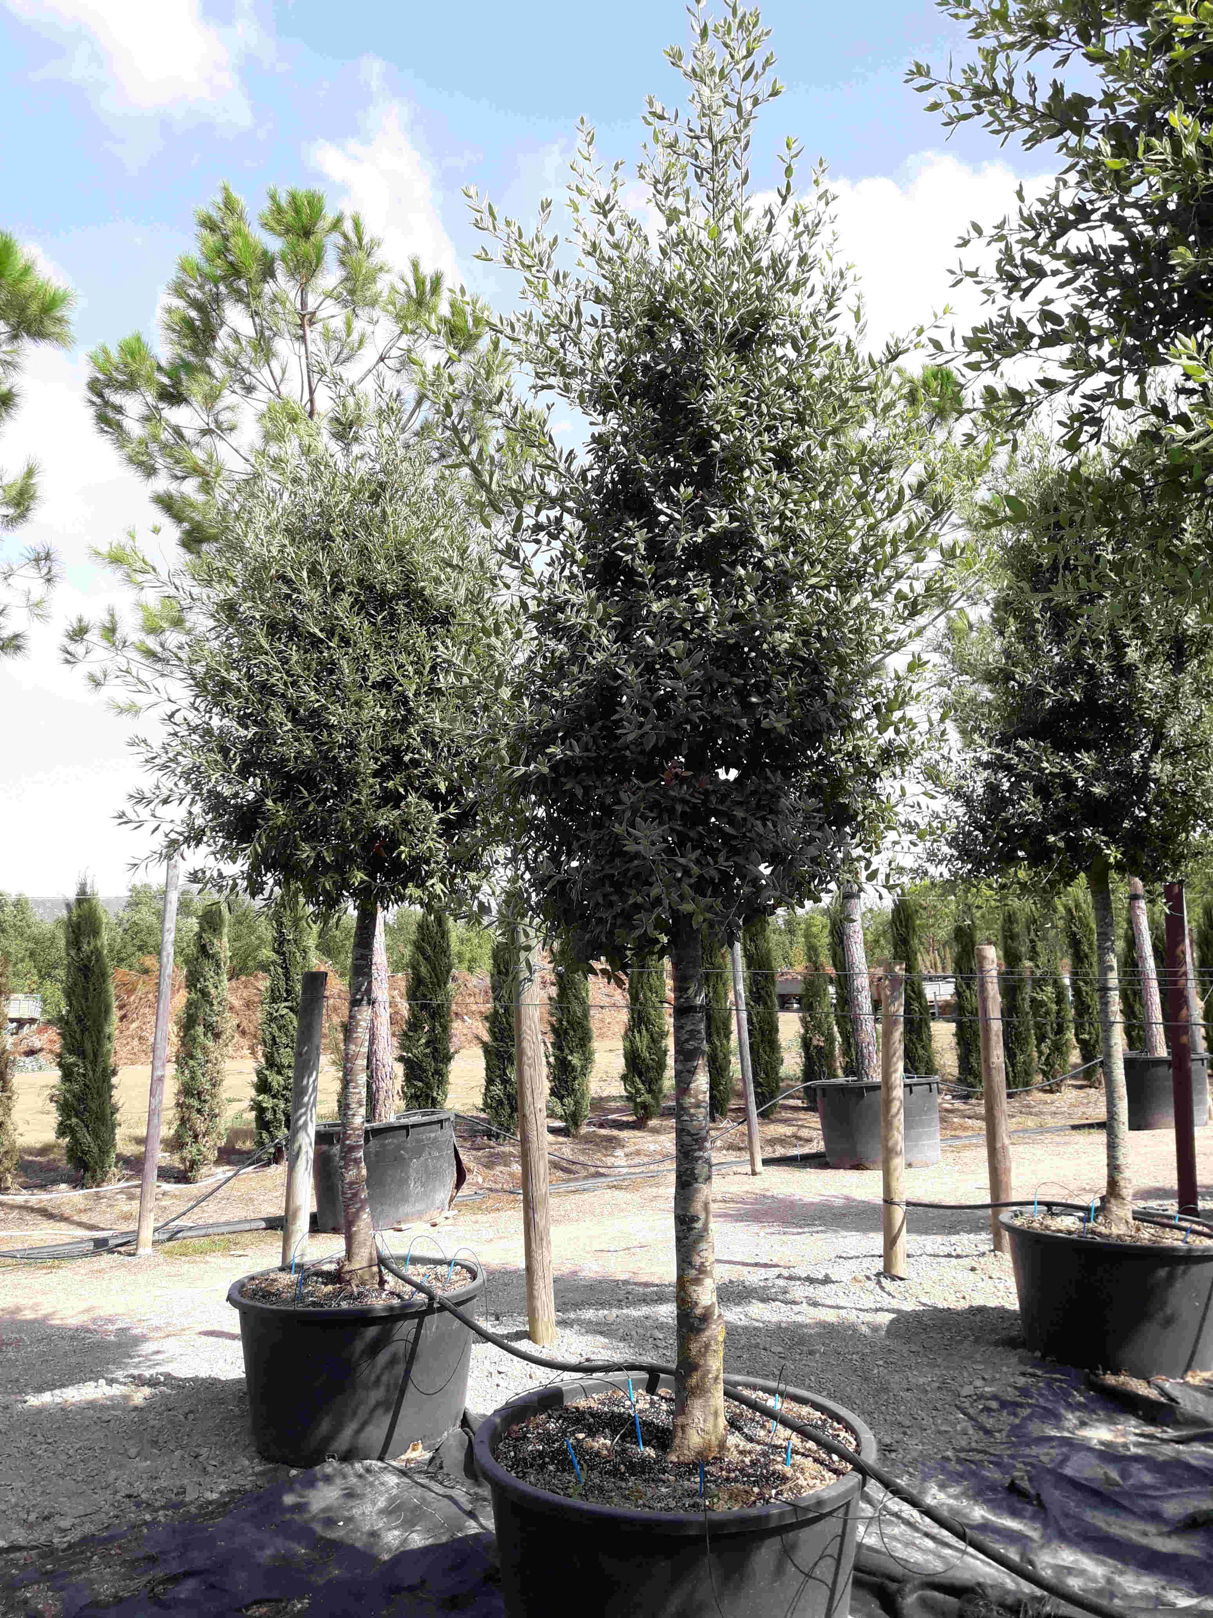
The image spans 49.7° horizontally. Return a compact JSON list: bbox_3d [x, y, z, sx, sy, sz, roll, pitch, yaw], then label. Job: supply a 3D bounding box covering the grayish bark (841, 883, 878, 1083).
[{"bbox_3d":[1.998,1.330,10.415,0.161,1.667,0.161,-4,-7,11],"label":"grayish bark"}]

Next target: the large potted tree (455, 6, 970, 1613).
[{"bbox_3d":[0.261,-0.088,3.079,1.196,3.932,1.196,-1,-7,0],"label":"large potted tree"}]

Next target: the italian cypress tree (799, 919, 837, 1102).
[{"bbox_3d":[2.306,2.209,14.342,0.416,2.015,0.416,-1,-7,9],"label":"italian cypress tree"}]

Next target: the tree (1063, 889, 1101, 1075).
[{"bbox_3d":[6.154,2.319,17.080,0.525,2.460,0.525,-1,-7,0],"label":"tree"}]

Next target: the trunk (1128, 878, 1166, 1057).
[{"bbox_3d":[5.198,1.458,12.596,0.146,1.839,0.146,-8,-9,22],"label":"trunk"}]

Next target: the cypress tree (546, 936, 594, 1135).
[{"bbox_3d":[-0.347,2.017,12.398,0.436,2.085,0.436,-1,-7,0],"label":"cypress tree"}]

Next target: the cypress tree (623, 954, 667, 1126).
[{"bbox_3d":[0.365,2.099,13.017,0.458,2.055,0.458,-1,-7,0],"label":"cypress tree"}]

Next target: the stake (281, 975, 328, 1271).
[{"bbox_3d":[-1.369,1.507,5.948,0.108,1.527,0.108,2,-7,0],"label":"stake"}]

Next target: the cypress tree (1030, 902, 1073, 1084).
[{"bbox_3d":[5.550,2.298,16.301,0.535,2.309,0.535,-2,-7,18],"label":"cypress tree"}]

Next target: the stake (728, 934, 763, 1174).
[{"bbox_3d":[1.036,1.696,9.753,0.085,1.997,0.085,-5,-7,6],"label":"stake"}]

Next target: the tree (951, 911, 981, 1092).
[{"bbox_3d":[4.262,2.267,15.349,0.400,2.143,0.400,-1,-7,15],"label":"tree"}]

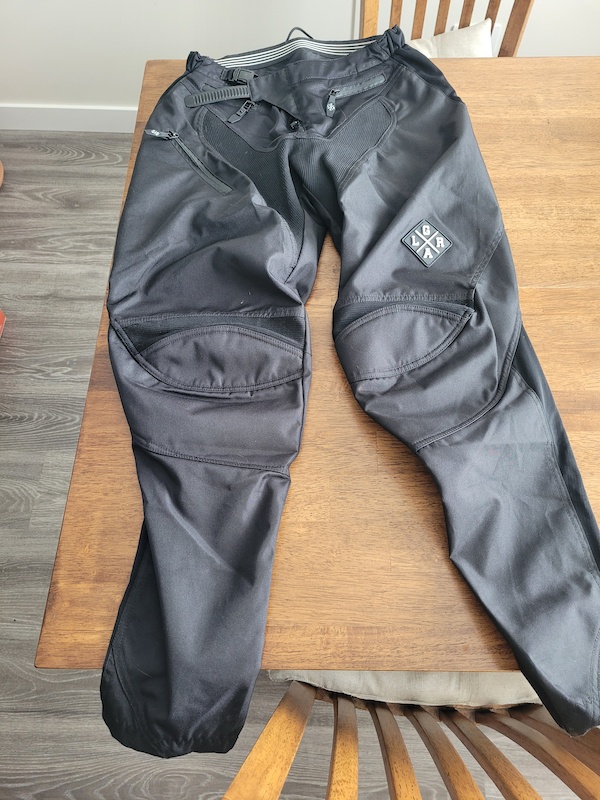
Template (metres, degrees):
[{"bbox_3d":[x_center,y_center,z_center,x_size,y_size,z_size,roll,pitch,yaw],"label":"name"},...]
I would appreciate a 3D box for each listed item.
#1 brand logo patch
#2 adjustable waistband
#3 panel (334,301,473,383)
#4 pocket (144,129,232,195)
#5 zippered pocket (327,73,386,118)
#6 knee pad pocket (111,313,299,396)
[{"bbox_3d":[0.164,-0.201,0.770,0.066,0.010,0.068,0,76,1],"label":"brand logo patch"},{"bbox_3d":[-0.004,-0.536,0.948,0.345,0.060,0.085,-8,64,-3],"label":"adjustable waistband"},{"bbox_3d":[0.123,-0.069,0.706,0.150,0.040,0.095,-5,69,-2],"label":"panel"},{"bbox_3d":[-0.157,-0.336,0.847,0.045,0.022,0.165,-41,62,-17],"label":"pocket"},{"bbox_3d":[0.084,-0.460,0.904,0.092,0.018,0.050,-22,71,-10],"label":"zippered pocket"},{"bbox_3d":[-0.107,-0.054,0.702,0.212,0.040,0.098,0,69,1],"label":"knee pad pocket"}]

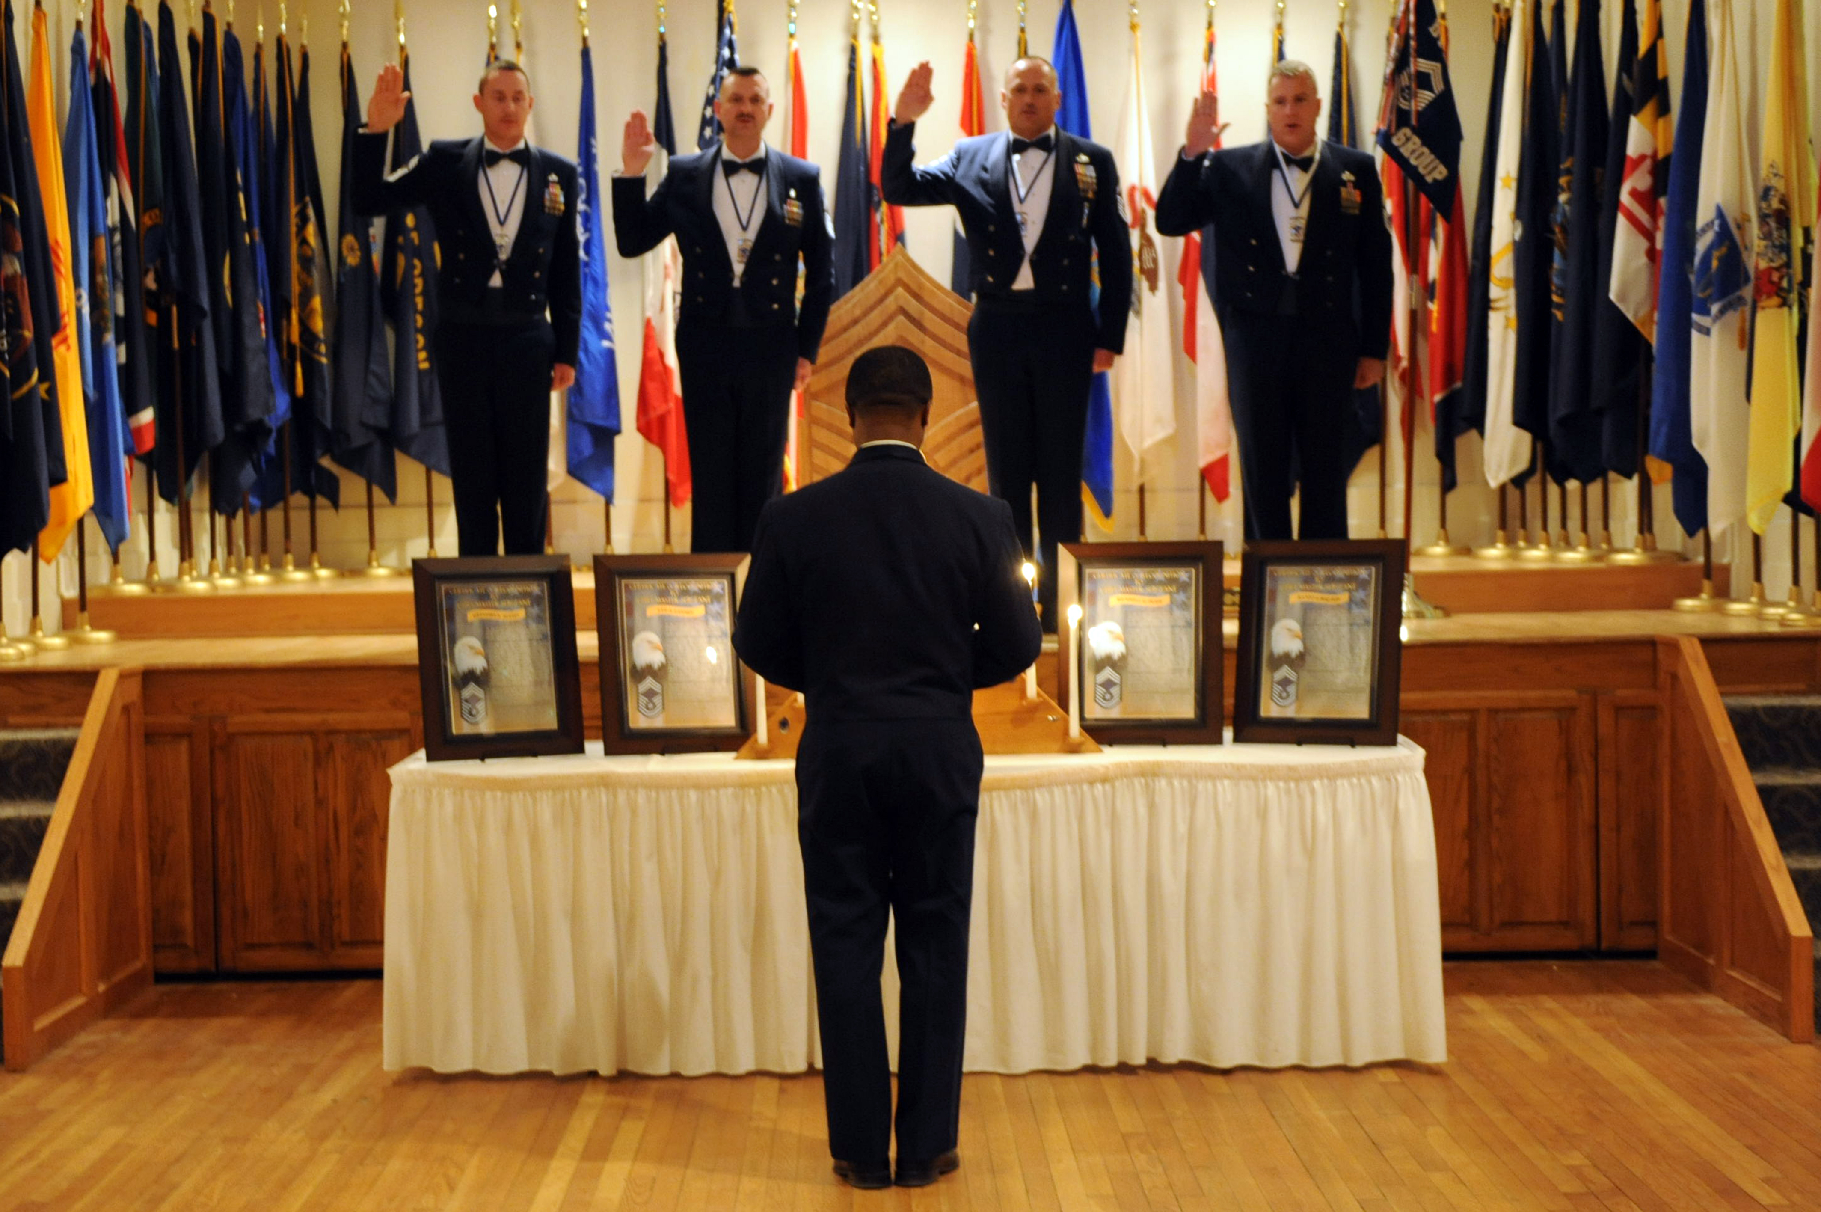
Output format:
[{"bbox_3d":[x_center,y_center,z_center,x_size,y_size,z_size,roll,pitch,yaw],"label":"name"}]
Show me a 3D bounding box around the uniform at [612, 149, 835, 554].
[{"bbox_3d":[-0.580,-0.677,6.471,0.700,1.554,0.400,-1,4,-1],"label":"uniform"}]

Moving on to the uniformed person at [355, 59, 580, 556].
[{"bbox_3d":[-1.390,-0.812,6.481,0.720,1.853,0.420,-2,4,-7],"label":"uniformed person"}]

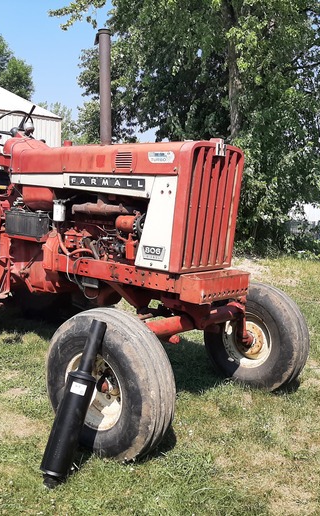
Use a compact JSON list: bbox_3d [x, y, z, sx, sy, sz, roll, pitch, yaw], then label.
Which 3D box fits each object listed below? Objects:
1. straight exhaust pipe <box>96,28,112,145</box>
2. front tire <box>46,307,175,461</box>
[{"bbox_3d":[-0.460,-1.422,4.337,0.115,0.960,0.110,3,5,42],"label":"straight exhaust pipe"},{"bbox_3d":[-0.324,0.795,3.232,0.940,0.930,0.285,8,9,37],"label":"front tire"}]

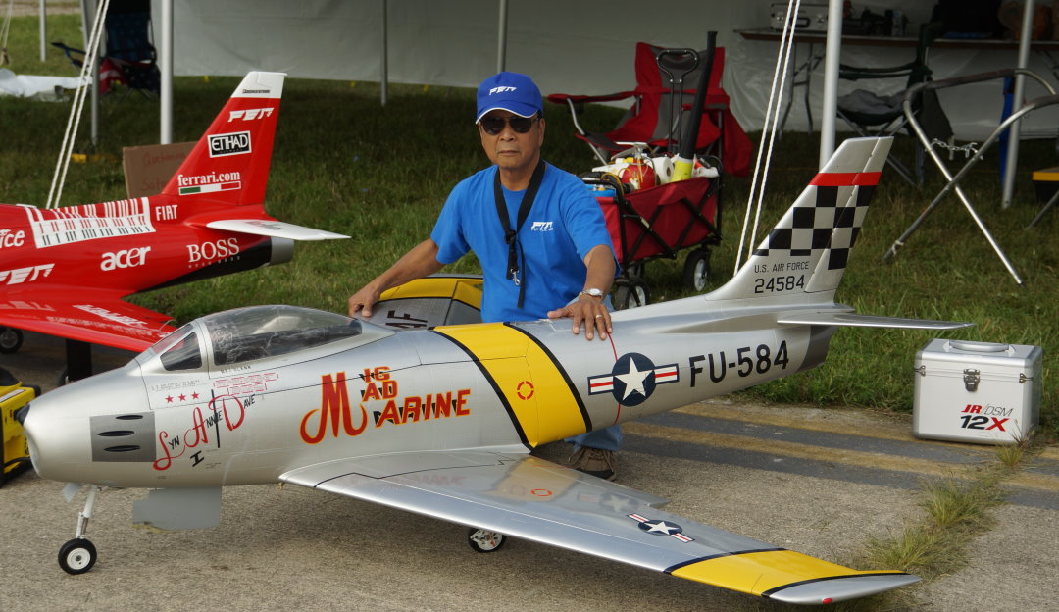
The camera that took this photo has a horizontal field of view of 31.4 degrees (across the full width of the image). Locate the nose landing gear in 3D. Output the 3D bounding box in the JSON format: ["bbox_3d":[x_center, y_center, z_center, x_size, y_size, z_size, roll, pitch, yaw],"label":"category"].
[{"bbox_3d":[-0.978,0.487,4.117,0.105,0.200,0.045,-4,13,-26],"label":"nose landing gear"}]

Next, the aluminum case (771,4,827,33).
[{"bbox_3d":[1.873,-1.982,12.950,0.440,0.180,0.330,3,12,4],"label":"aluminum case"}]

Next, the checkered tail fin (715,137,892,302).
[{"bbox_3d":[0.692,-0.209,4.792,0.500,0.430,0.050,-5,17,-26],"label":"checkered tail fin"}]

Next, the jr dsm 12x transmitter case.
[{"bbox_3d":[1.317,0.247,5.526,0.330,0.255,0.240,6,13,19],"label":"jr dsm 12x transmitter case"}]

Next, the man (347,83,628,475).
[{"bbox_3d":[-0.087,-0.101,5.023,0.750,1.040,0.650,3,12,3],"label":"man"}]

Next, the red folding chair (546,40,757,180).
[{"bbox_3d":[0.581,-0.841,9.060,0.830,0.870,0.620,12,16,40],"label":"red folding chair"}]

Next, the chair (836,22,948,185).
[{"bbox_3d":[2.059,-1.175,10.806,0.620,0.910,0.800,3,12,3],"label":"chair"}]

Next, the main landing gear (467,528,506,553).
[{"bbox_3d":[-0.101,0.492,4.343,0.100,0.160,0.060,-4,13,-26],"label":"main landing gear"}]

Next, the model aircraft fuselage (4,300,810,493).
[{"bbox_3d":[-0.147,0.161,4.469,2.080,0.425,0.320,-5,17,-26],"label":"model aircraft fuselage"}]

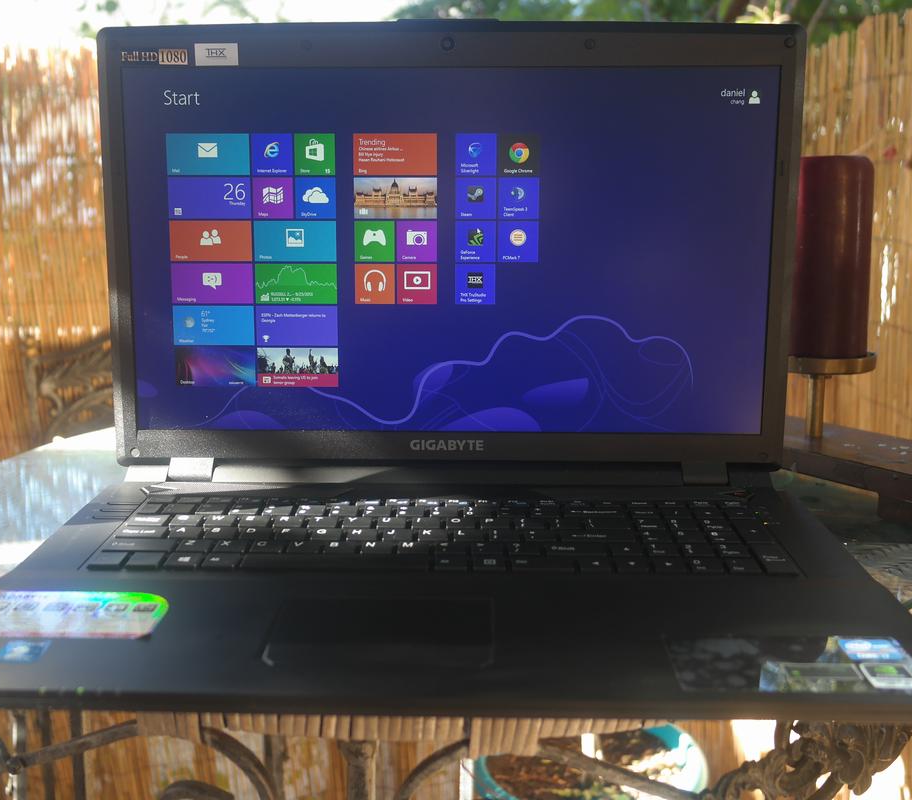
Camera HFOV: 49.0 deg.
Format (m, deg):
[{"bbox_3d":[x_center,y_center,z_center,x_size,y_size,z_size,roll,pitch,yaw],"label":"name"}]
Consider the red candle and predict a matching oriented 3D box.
[{"bbox_3d":[0.274,-0.102,0.746,0.070,0.150,0.070,-1,10,0],"label":"red candle"}]

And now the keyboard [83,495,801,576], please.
[{"bbox_3d":[-0.007,0.070,0.528,0.344,0.006,0.103,0,14,1],"label":"keyboard"}]

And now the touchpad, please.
[{"bbox_3d":[-0.031,0.097,0.421,0.093,0.003,0.063,0,14,1],"label":"touchpad"}]

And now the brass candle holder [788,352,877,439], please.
[{"bbox_3d":[0.276,-0.004,0.762,0.083,0.066,0.083,-1,10,0],"label":"brass candle holder"}]

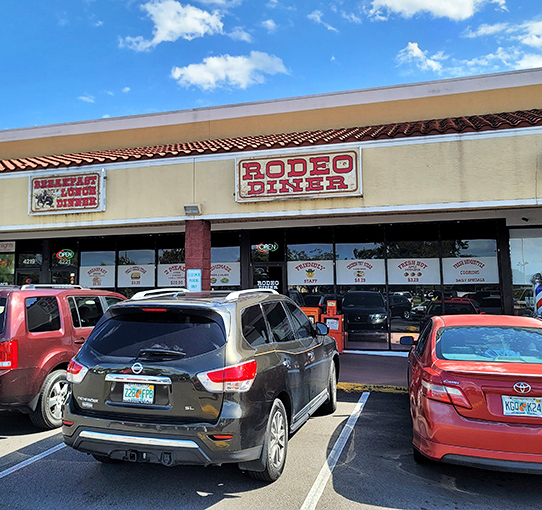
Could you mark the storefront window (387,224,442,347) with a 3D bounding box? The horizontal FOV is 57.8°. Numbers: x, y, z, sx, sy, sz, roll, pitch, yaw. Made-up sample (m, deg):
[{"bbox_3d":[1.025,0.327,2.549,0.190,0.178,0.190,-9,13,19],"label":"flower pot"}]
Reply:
[{"bbox_3d":[3.595,0.774,12.318,1.312,3.103,0.080,-2,-5,16],"label":"storefront window"}]

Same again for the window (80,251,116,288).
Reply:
[{"bbox_3d":[-4.943,1.112,13.973,1.211,2.445,0.100,-2,-4,16],"label":"window"}]

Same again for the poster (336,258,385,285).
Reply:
[{"bbox_3d":[2.314,0.434,12.708,1.265,0.658,0.030,-2,-5,16],"label":"poster"}]

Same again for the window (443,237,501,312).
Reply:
[{"bbox_3d":[4.547,0.851,11.190,1.231,2.441,0.100,-2,-4,16],"label":"window"}]

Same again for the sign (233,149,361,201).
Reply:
[{"bbox_3d":[0.539,-1.662,10.365,2.729,0.977,0.180,-2,-4,16],"label":"sign"}]

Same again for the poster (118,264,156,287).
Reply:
[{"bbox_3d":[-3.744,0.597,13.657,1.204,0.623,0.030,-2,-4,16],"label":"poster"}]

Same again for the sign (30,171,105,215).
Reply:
[{"bbox_3d":[-5.006,-1.483,11.989,2.172,0.977,0.180,-2,-4,16],"label":"sign"}]

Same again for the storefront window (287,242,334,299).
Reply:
[{"bbox_3d":[1.046,0.953,13.017,1.251,2.960,0.080,-2,-5,16],"label":"storefront window"}]

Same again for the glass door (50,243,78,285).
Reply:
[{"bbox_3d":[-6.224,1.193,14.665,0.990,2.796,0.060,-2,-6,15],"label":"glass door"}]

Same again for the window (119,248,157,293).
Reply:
[{"bbox_3d":[-3.737,1.050,13.622,1.226,2.397,0.100,-2,-4,16],"label":"window"}]

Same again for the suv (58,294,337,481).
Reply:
[{"bbox_3d":[-0.392,1.351,6.227,1.980,1.780,5.000,-1,-5,17],"label":"suv"}]

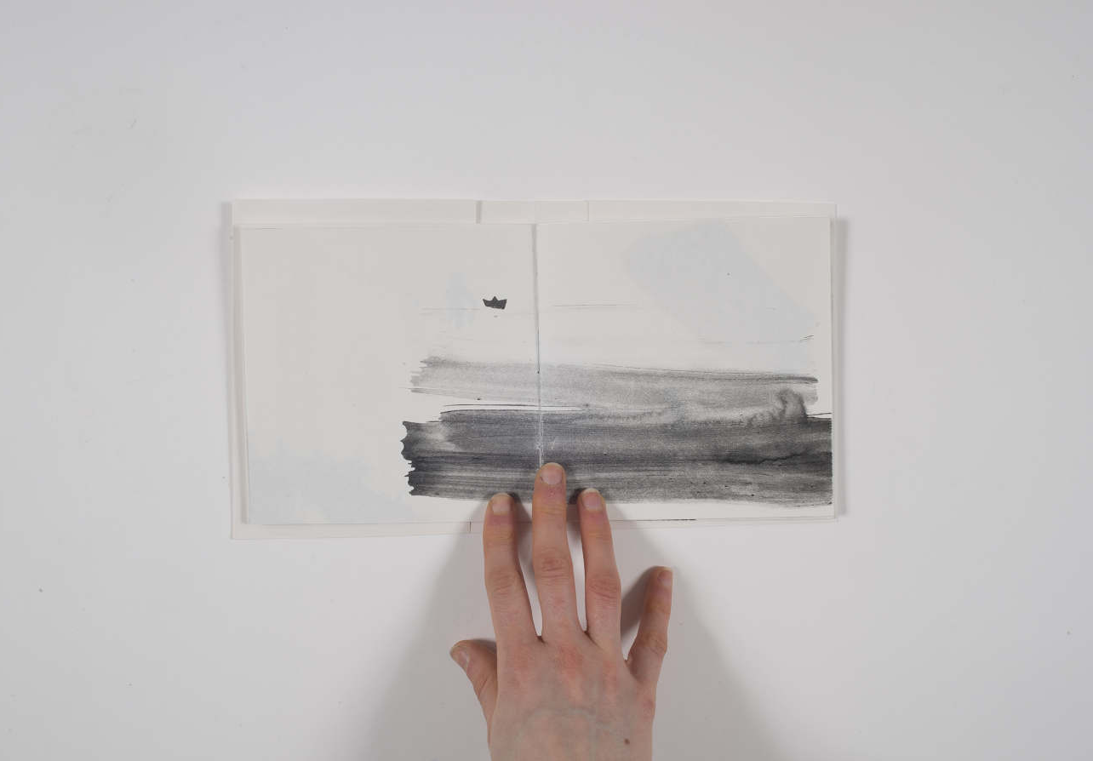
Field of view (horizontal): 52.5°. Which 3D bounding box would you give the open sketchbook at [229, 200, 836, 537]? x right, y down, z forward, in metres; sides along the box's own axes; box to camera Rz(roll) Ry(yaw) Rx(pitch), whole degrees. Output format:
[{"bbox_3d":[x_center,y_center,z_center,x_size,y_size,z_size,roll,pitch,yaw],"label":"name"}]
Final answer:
[{"bbox_3d":[-0.006,-0.005,0.548,0.299,0.016,0.164,0,90,0],"label":"open sketchbook"}]

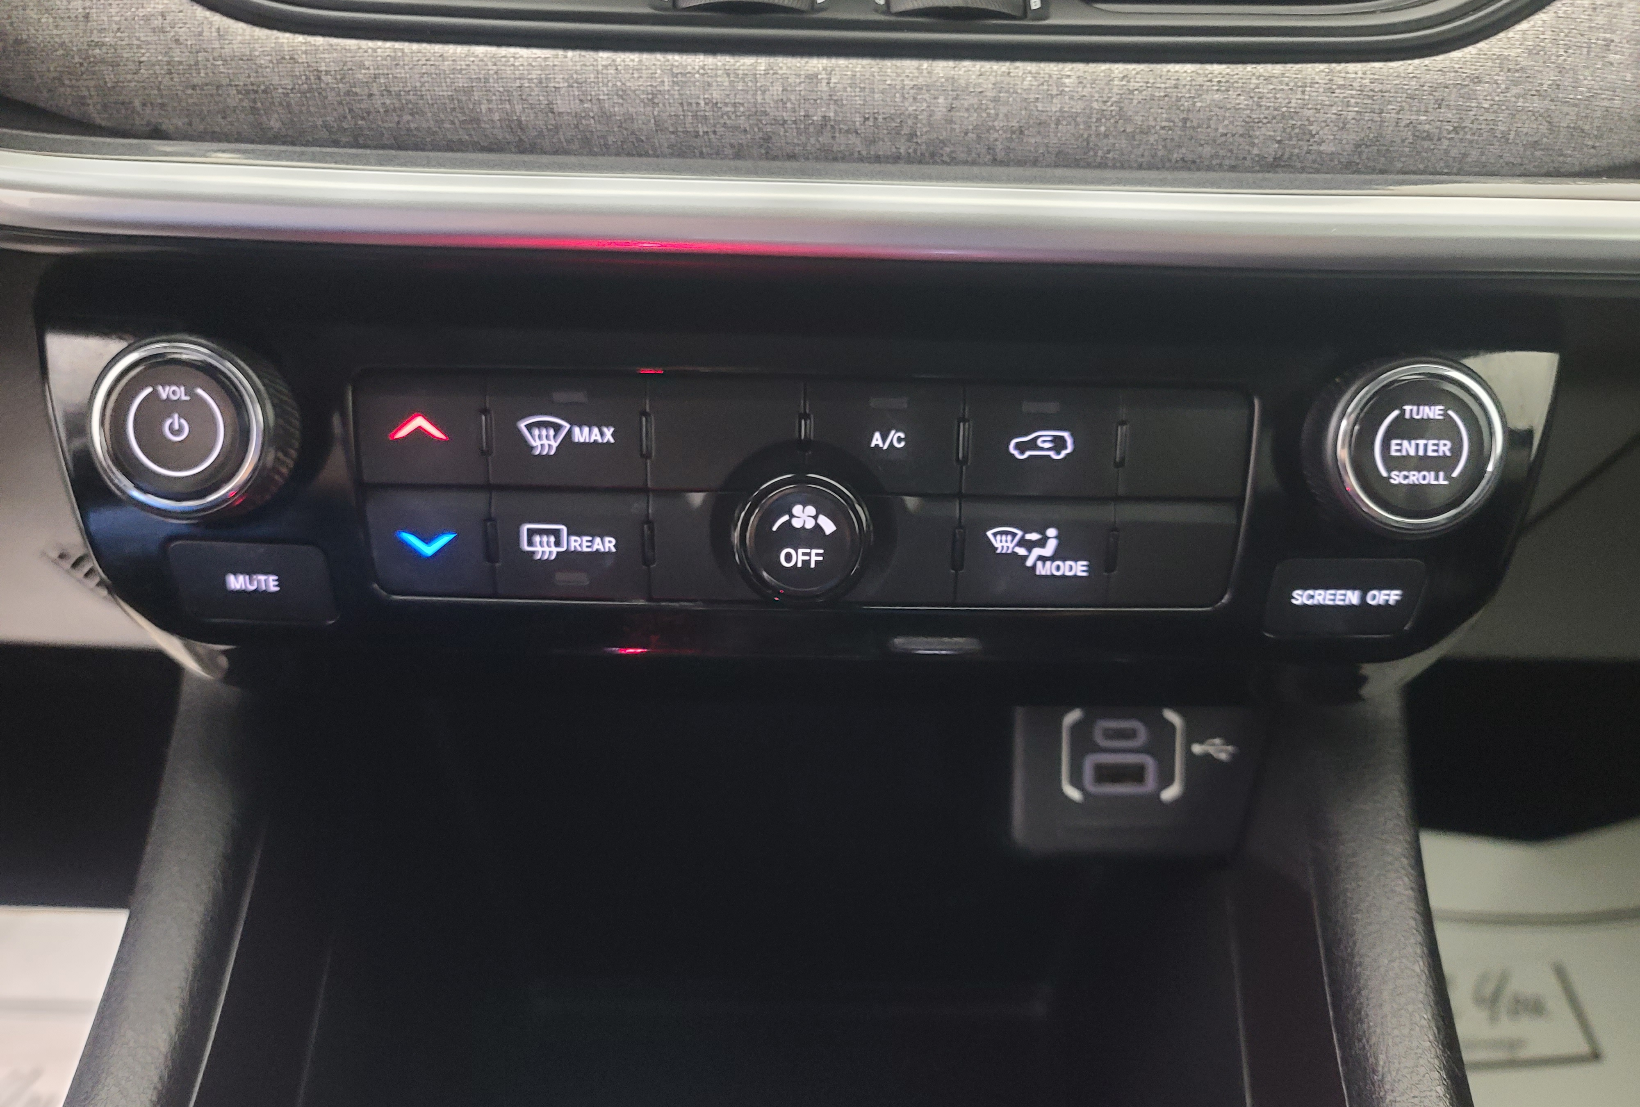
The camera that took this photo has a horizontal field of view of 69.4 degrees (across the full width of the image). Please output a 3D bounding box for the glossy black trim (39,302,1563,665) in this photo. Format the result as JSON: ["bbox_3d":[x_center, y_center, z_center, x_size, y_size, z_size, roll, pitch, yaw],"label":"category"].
[{"bbox_3d":[-0.004,-0.013,0.236,0.280,0.065,0.045,1,17,0],"label":"glossy black trim"}]

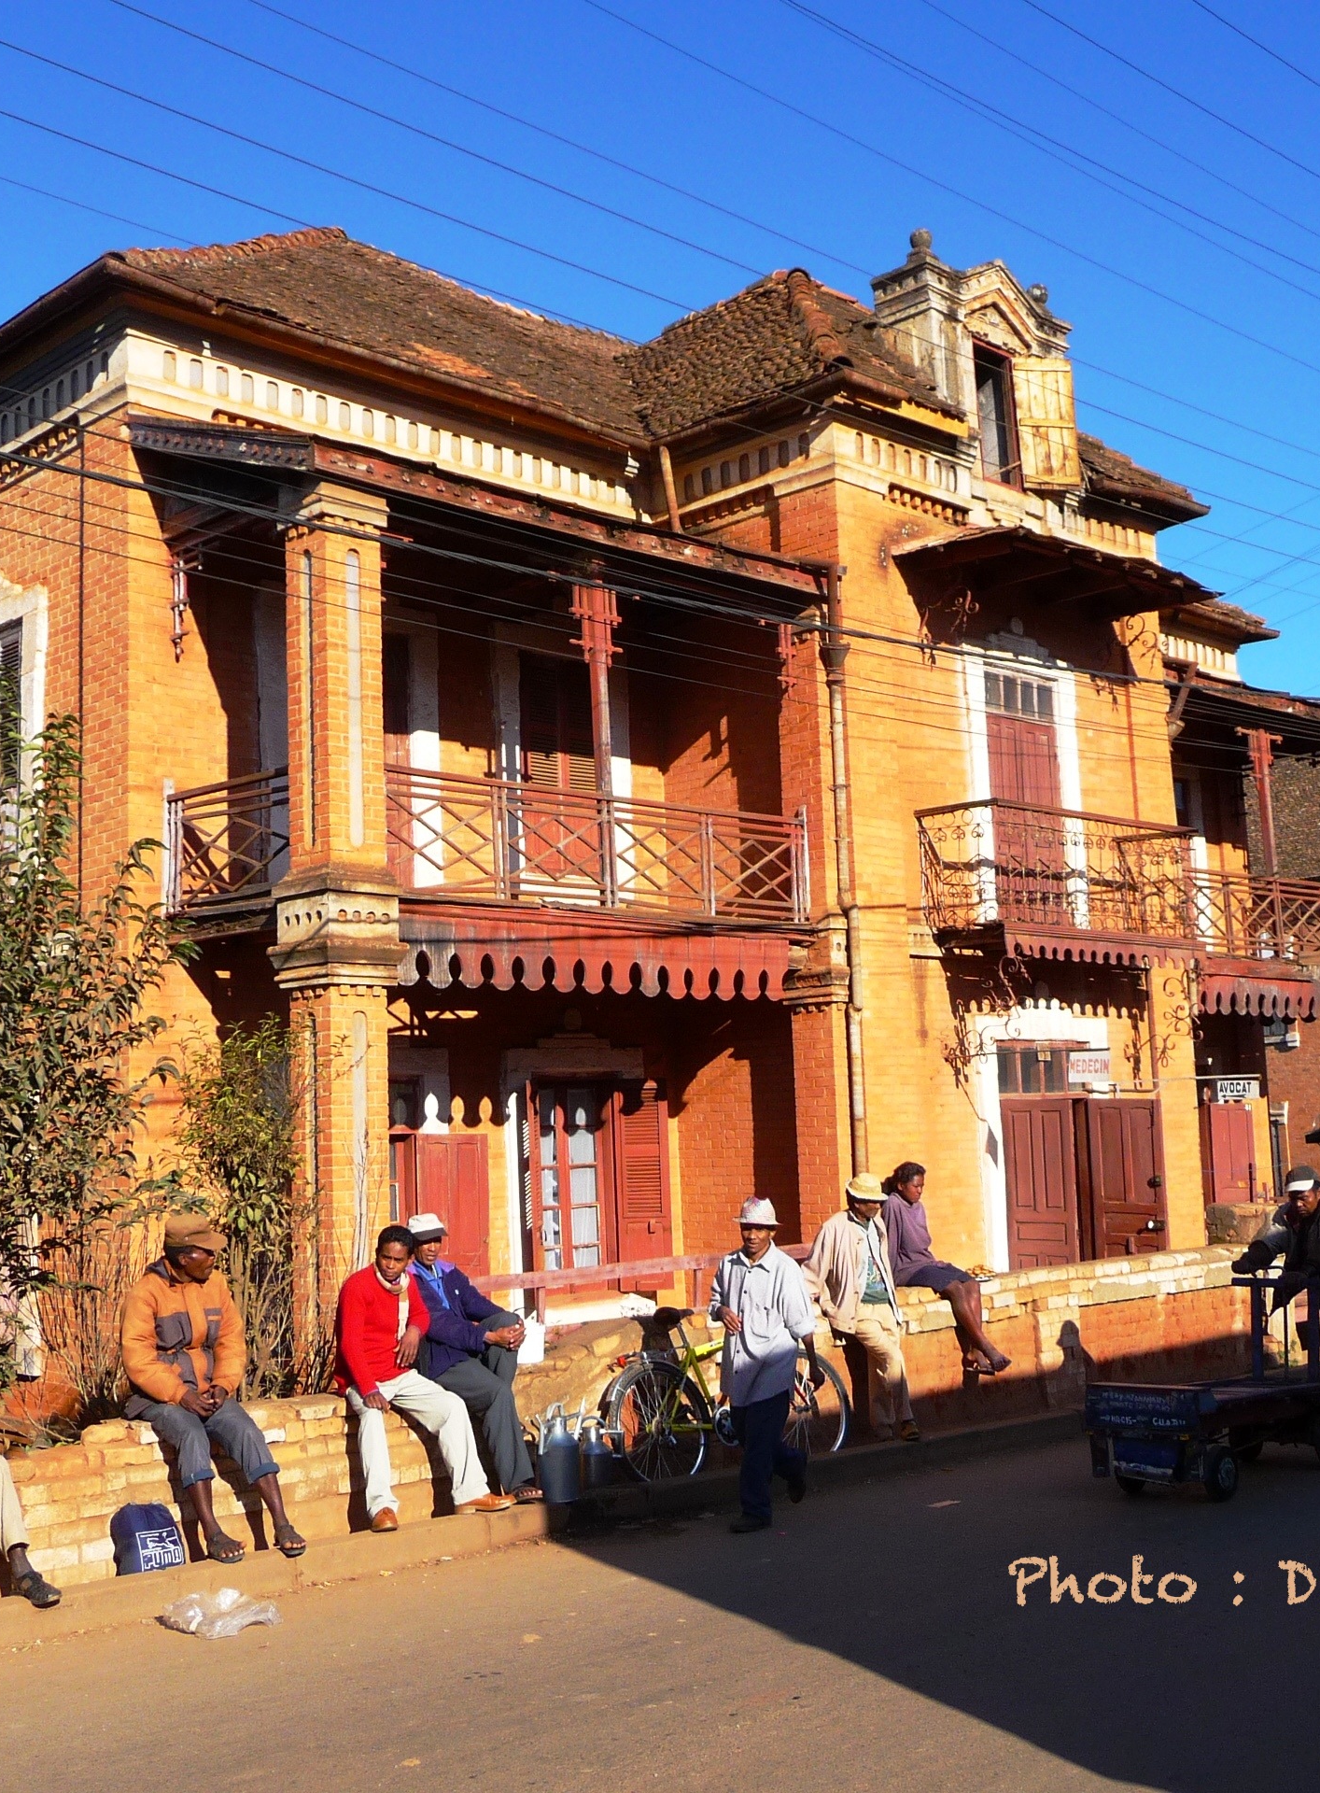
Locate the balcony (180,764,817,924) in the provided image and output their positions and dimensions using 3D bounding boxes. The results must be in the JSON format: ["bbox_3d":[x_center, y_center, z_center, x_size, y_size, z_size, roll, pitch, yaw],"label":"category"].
[{"bbox_3d":[-1.439,-0.221,17.648,5.488,1.176,2.646,4,-8,-44],"label":"balcony"}]

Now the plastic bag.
[{"bbox_3d":[-1.926,3.145,8.470,0.530,0.150,0.340,-1,-7,-6],"label":"plastic bag"}]

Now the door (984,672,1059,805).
[{"bbox_3d":[4.035,-1.069,21.298,1.274,2.744,0.118,4,-8,-44],"label":"door"}]

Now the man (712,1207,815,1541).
[{"bbox_3d":[0.549,2.490,10.250,0.500,1.700,0.450,-5,-7,25],"label":"man"}]

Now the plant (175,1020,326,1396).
[{"bbox_3d":[-2.377,1.860,11.237,0.850,2.250,0.850,-2,-7,0],"label":"plant"}]

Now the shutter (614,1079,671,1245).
[{"bbox_3d":[-0.157,2.653,17.870,0.480,1.917,0.050,-4,-7,14],"label":"shutter"}]

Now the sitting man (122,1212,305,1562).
[{"bbox_3d":[-1.953,2.120,8.430,0.566,1.444,0.808,2,-8,-34],"label":"sitting man"}]

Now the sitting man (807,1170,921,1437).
[{"bbox_3d":[1.175,2.367,11.094,0.525,1.515,0.485,3,-8,-38],"label":"sitting man"}]

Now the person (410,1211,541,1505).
[{"bbox_3d":[-0.967,2.432,10.307,0.800,1.460,0.560,-7,-8,41],"label":"person"}]

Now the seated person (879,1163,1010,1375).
[{"bbox_3d":[1.801,2.353,12.150,0.780,1.320,0.460,-8,-9,42],"label":"seated person"}]

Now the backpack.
[{"bbox_3d":[-2.161,2.695,8.153,0.293,0.303,0.182,4,-9,-42],"label":"backpack"}]

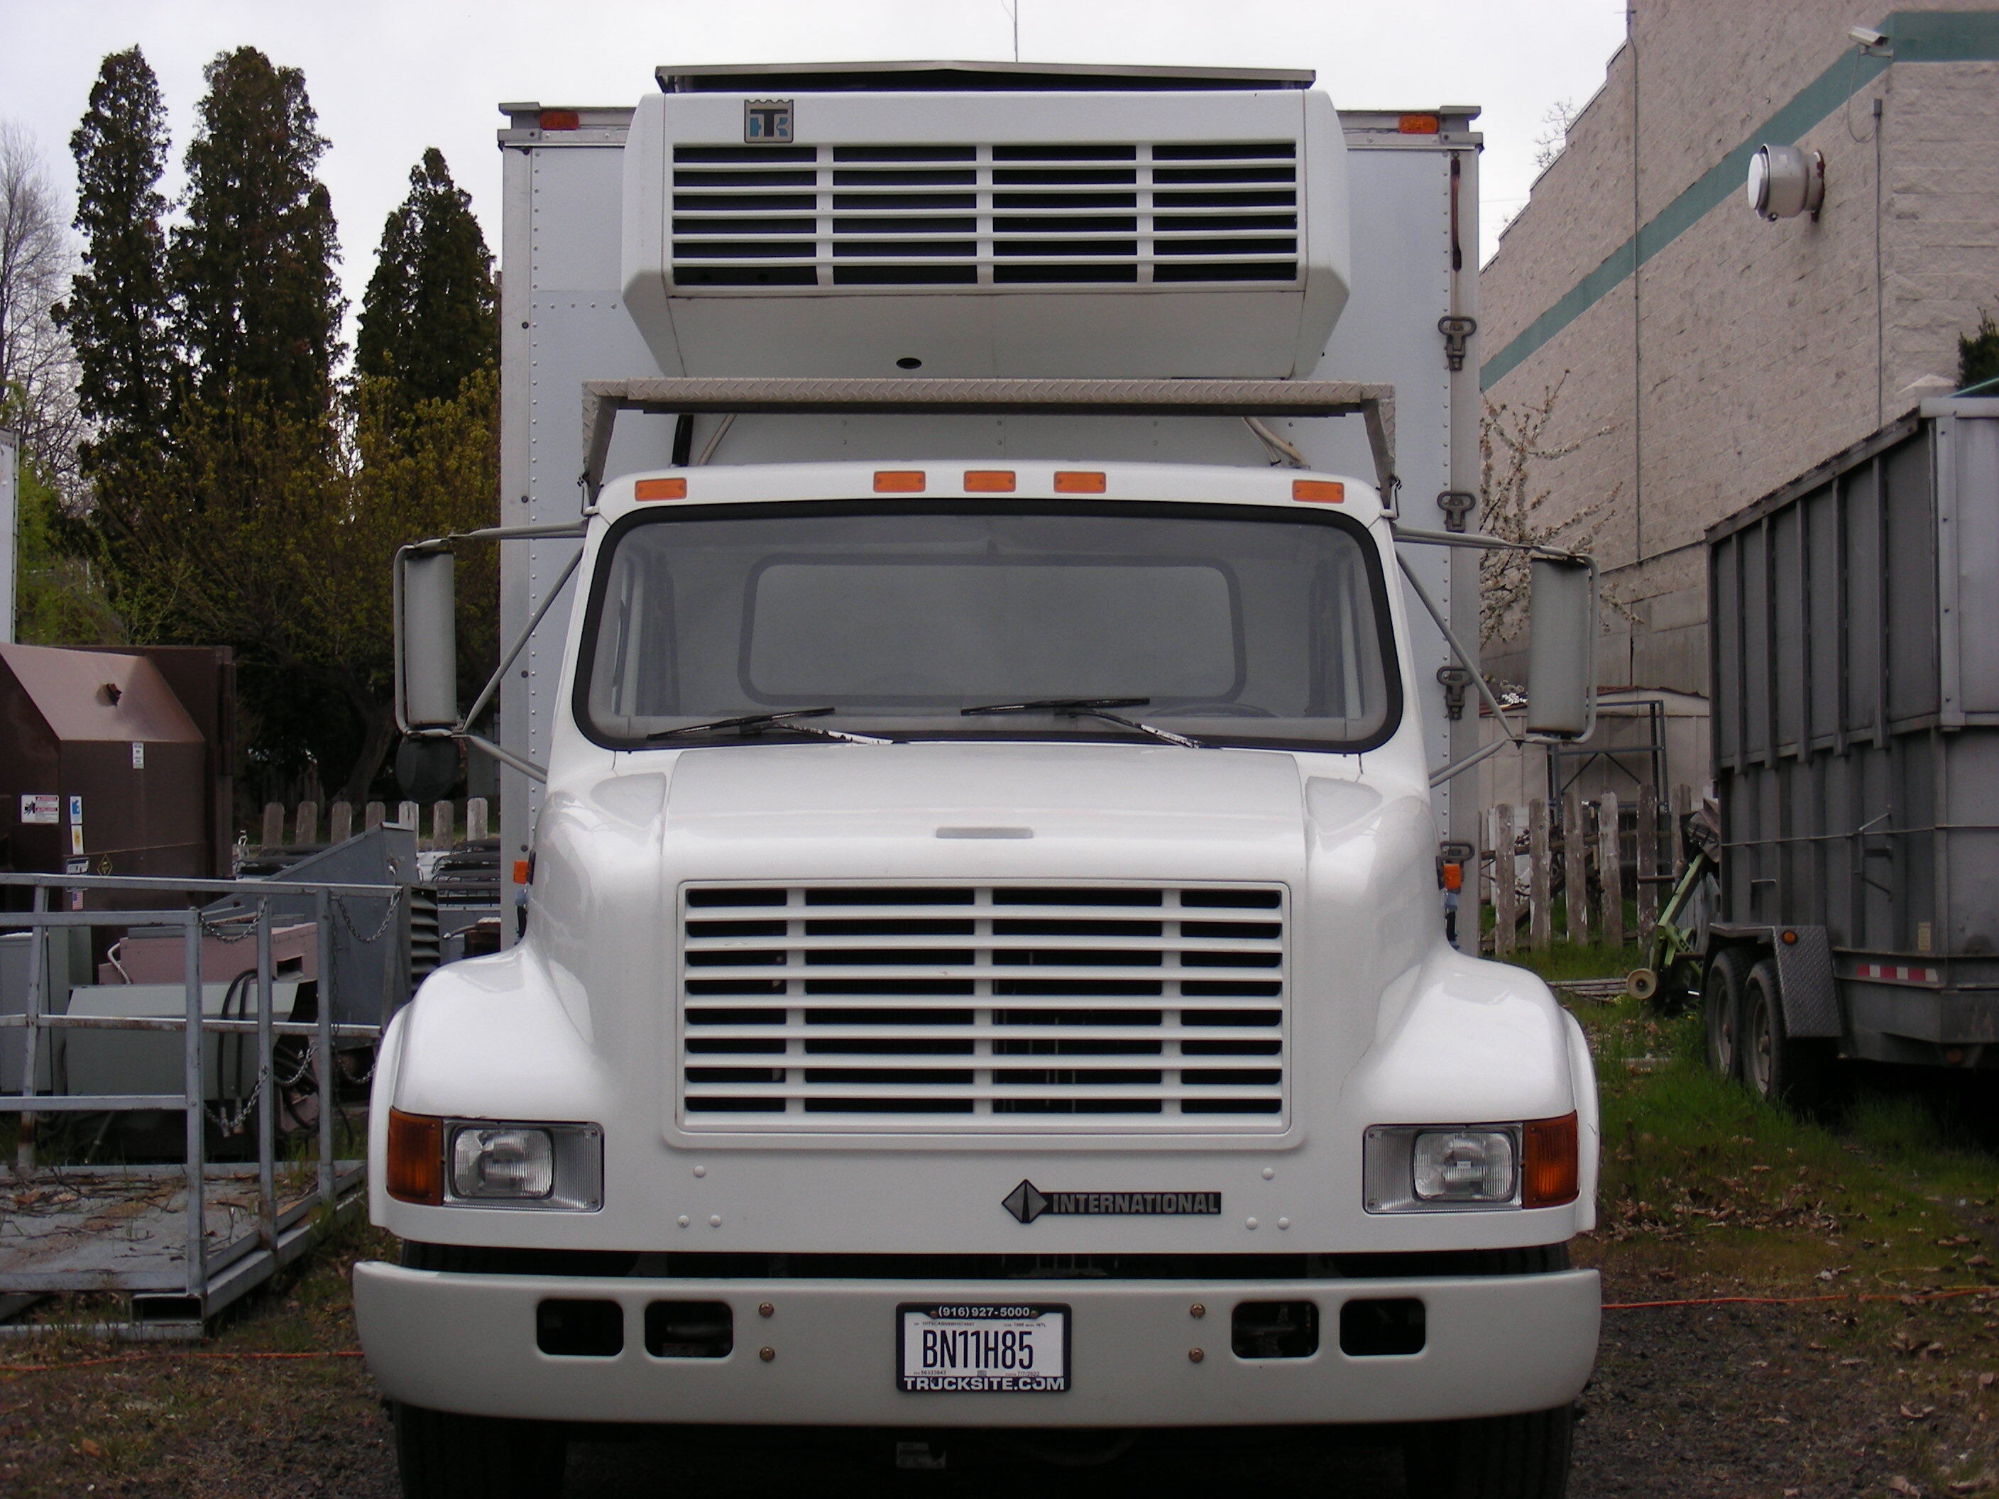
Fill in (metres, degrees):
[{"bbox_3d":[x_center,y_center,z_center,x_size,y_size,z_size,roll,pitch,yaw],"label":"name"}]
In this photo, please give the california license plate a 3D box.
[{"bbox_3d":[-0.027,1.069,5.470,0.312,0.160,0.020,0,0,0],"label":"california license plate"}]

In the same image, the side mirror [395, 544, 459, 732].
[{"bbox_3d":[-1.326,-0.259,7.100,0.185,0.430,0.100,0,0,22],"label":"side mirror"}]

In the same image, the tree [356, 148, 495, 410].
[{"bbox_3d":[-6.358,-2.519,34.000,1.700,8.338,1.700,0,0,0],"label":"tree"}]

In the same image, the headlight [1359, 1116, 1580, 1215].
[{"bbox_3d":[0.885,0.772,5.720,0.420,0.178,0.170,0,0,0],"label":"headlight"}]

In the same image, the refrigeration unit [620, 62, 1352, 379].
[{"bbox_3d":[-0.034,-1.343,7.850,1.870,0.720,0.520,0,0,0],"label":"refrigeration unit"}]

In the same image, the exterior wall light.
[{"bbox_3d":[6.600,-4.760,25.700,0.560,0.620,0.620,0,0,0],"label":"exterior wall light"}]

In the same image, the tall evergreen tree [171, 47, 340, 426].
[{"bbox_3d":[-8.258,-3.074,34.000,2.000,9.448,2.000,0,0,0],"label":"tall evergreen tree"}]

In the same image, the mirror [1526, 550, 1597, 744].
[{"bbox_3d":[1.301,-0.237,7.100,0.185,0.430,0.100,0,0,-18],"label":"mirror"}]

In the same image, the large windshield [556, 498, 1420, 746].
[{"bbox_3d":[-0.025,-0.288,7.020,1.880,0.600,0.420,0,0,0],"label":"large windshield"}]

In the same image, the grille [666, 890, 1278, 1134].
[{"bbox_3d":[-0.029,0.477,5.660,1.130,0.465,0.110,0,0,0],"label":"grille"}]

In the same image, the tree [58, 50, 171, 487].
[{"bbox_3d":[-9.828,-3.083,34.000,1.500,9.466,1.500,0,0,0],"label":"tree"}]

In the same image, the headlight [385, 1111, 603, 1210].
[{"bbox_3d":[-0.946,0.768,5.720,0.425,0.178,0.170,0,0,0],"label":"headlight"}]

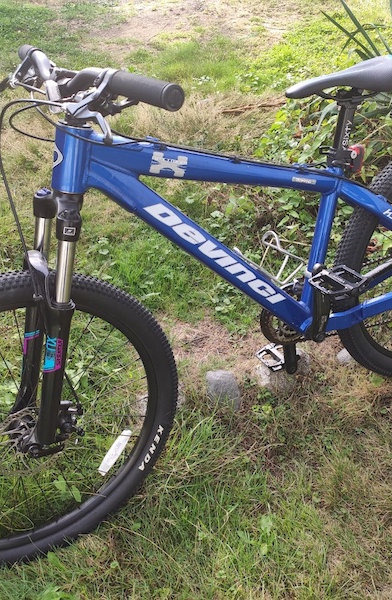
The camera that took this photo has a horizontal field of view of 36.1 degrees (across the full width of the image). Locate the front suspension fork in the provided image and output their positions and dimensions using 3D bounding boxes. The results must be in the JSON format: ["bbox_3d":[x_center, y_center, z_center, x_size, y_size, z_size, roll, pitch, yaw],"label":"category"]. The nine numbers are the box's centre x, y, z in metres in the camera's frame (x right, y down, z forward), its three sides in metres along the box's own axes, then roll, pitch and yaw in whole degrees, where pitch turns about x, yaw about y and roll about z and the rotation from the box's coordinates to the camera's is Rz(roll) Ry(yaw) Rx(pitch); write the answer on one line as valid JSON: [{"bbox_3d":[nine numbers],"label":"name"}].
[{"bbox_3d":[-0.280,0.045,1.098,0.085,0.495,0.172,-3,25,-31],"label":"front suspension fork"}]

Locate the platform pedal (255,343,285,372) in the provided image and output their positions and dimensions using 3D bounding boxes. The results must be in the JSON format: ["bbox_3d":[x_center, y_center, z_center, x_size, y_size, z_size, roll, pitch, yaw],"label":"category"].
[{"bbox_3d":[0.214,0.148,1.576,0.091,0.024,0.094,-25,32,-15],"label":"platform pedal"}]

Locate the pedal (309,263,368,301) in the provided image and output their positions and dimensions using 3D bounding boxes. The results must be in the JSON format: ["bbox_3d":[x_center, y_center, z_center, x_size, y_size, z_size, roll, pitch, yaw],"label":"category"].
[{"bbox_3d":[0.279,-0.029,1.178,0.091,0.024,0.094,-20,31,-18],"label":"pedal"}]

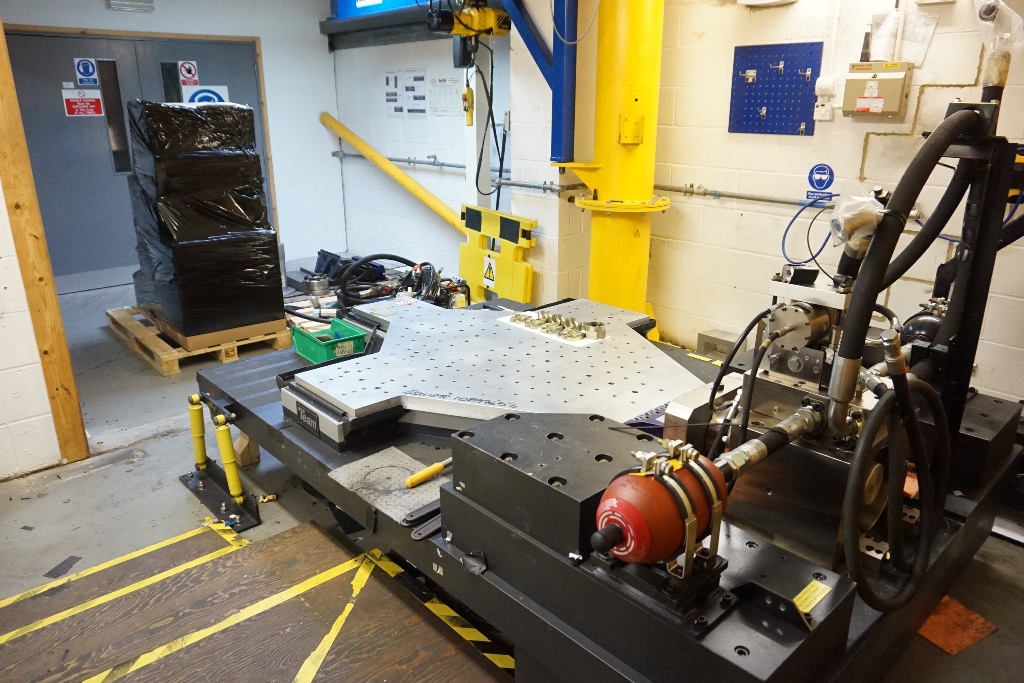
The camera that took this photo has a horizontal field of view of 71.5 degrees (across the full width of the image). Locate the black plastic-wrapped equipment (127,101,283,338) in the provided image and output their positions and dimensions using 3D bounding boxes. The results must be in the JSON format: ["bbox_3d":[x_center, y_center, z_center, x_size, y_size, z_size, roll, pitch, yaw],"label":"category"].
[{"bbox_3d":[-1.968,-0.797,4.410,0.605,1.275,0.988,-16,24,-39],"label":"black plastic-wrapped equipment"}]

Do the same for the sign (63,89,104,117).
[{"bbox_3d":[-3.378,-1.879,5.612,0.267,0.199,0.010,-17,25,-42],"label":"sign"}]

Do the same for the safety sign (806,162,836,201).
[{"bbox_3d":[1.625,-0.836,3.740,0.010,0.189,0.138,-17,25,-42],"label":"safety sign"}]

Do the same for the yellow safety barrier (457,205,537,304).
[{"bbox_3d":[-0.099,-0.469,4.841,0.111,0.796,0.827,-9,21,-32],"label":"yellow safety barrier"}]

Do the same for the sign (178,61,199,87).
[{"bbox_3d":[-2.768,-2.298,6.099,0.148,0.197,0.010,-17,25,-42],"label":"sign"}]

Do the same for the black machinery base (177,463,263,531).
[{"bbox_3d":[-1.176,0.590,2.837,0.099,0.101,0.565,-17,25,-42],"label":"black machinery base"}]

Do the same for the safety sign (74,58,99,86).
[{"bbox_3d":[-3.332,-2.114,5.579,0.147,0.196,0.010,-17,25,-42],"label":"safety sign"}]

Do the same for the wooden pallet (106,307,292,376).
[{"bbox_3d":[-2.115,-0.094,4.772,0.800,0.144,1.200,-15,24,-39],"label":"wooden pallet"}]

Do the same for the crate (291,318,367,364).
[{"bbox_3d":[-0.820,0.008,3.190,0.220,0.131,0.318,-15,24,-38],"label":"crate"}]

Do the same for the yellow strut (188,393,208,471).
[{"bbox_3d":[-1.283,0.379,2.908,0.059,0.370,0.059,-17,37,-42],"label":"yellow strut"}]

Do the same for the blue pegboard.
[{"bbox_3d":[1.396,-1.344,3.806,0.025,0.457,0.494,-17,25,-42],"label":"blue pegboard"}]

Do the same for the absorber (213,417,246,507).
[{"bbox_3d":[-1.076,0.453,2.711,0.059,0.360,0.059,-17,11,-42],"label":"absorber"}]

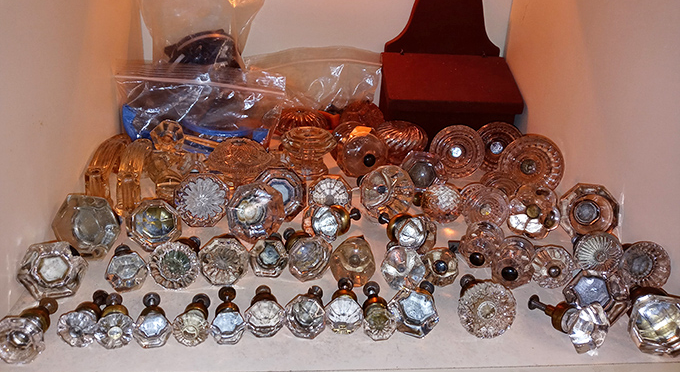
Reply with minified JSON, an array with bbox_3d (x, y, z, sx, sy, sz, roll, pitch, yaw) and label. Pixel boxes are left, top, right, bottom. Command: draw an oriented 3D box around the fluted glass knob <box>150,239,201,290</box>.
[{"bbox_3d":[-0.122,0.054,0.430,0.037,0.037,0.069,2,9,-2],"label":"fluted glass knob"}]

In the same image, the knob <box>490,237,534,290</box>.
[{"bbox_3d":[0.141,0.060,0.441,0.031,0.031,0.052,11,19,21],"label":"knob"}]

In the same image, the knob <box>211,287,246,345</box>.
[{"bbox_3d":[-0.072,0.086,0.365,0.023,0.023,0.039,1,24,-6],"label":"knob"}]

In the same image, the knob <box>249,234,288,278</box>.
[{"bbox_3d":[-0.056,0.051,0.451,0.031,0.031,0.064,1,11,-3],"label":"knob"}]

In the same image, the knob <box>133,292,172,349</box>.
[{"bbox_3d":[-0.119,0.087,0.357,0.023,0.023,0.039,1,24,-6],"label":"knob"}]

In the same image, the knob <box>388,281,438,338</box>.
[{"bbox_3d":[0.051,0.084,0.383,0.033,0.033,0.041,6,16,5],"label":"knob"}]

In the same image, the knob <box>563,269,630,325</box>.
[{"bbox_3d":[0.194,0.083,0.422,0.048,0.048,0.048,6,2,6],"label":"knob"}]

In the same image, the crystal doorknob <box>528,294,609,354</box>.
[{"bbox_3d":[0.163,0.095,0.403,0.036,0.036,0.060,-9,14,-29],"label":"crystal doorknob"}]

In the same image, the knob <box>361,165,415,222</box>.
[{"bbox_3d":[0.046,0.007,0.543,0.054,0.054,0.043,7,-1,8],"label":"knob"}]

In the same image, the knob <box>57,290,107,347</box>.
[{"bbox_3d":[-0.173,0.090,0.377,0.025,0.025,0.050,1,12,-6],"label":"knob"}]

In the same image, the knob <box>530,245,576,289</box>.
[{"bbox_3d":[0.169,0.060,0.451,0.033,0.033,0.061,5,10,6],"label":"knob"}]

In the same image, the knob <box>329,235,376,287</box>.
[{"bbox_3d":[0.011,0.062,0.462,0.038,0.038,0.048,4,2,1],"label":"knob"}]

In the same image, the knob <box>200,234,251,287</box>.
[{"bbox_3d":[-0.087,0.056,0.423,0.039,0.039,0.031,4,1,1],"label":"knob"}]

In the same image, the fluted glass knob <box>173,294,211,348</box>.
[{"bbox_3d":[-0.101,0.092,0.384,0.025,0.025,0.048,0,12,-7],"label":"fluted glass knob"}]

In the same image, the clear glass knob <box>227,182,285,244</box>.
[{"bbox_3d":[-0.071,0.024,0.488,0.054,0.054,0.043,9,-1,12],"label":"clear glass knob"}]

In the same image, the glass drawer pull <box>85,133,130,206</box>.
[{"bbox_3d":[-0.231,-0.017,0.550,0.022,0.046,0.096,1,24,-6],"label":"glass drawer pull"}]

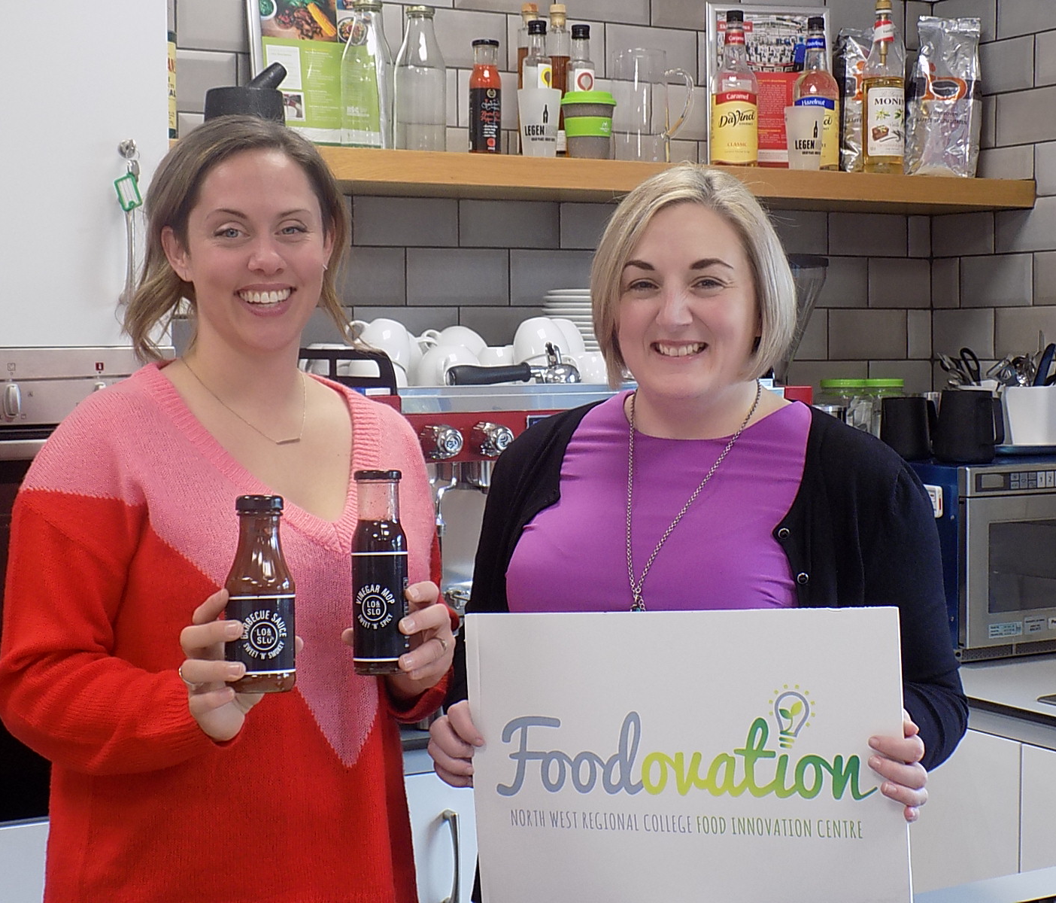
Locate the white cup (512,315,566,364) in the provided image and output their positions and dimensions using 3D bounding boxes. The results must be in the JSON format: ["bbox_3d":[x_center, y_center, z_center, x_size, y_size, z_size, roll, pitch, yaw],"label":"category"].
[{"bbox_3d":[0.019,-0.175,2.855,0.089,0.067,0.104,-9,-9,0],"label":"white cup"}]

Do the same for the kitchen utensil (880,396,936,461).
[{"bbox_3d":[0.692,-0.042,3.244,0.125,0.112,0.089,-1,4,-13],"label":"kitchen utensil"}]

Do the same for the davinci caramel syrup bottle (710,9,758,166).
[{"bbox_3d":[0.368,-0.639,3.213,0.084,0.284,0.084,0,3,7],"label":"davinci caramel syrup bottle"}]

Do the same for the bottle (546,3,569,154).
[{"bbox_3d":[0.054,-0.633,3.143,0.041,0.284,0.041,0,3,1],"label":"bottle"}]

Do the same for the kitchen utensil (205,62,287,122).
[{"bbox_3d":[-0.436,-0.535,2.804,0.128,0.134,0.128,-1,3,-6],"label":"kitchen utensil"}]

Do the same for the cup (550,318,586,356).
[{"bbox_3d":[0.047,-0.180,2.945,0.089,0.067,0.104,-9,-9,0],"label":"cup"}]

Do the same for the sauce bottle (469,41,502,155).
[{"bbox_3d":[-0.070,-0.578,2.984,0.053,0.193,0.053,0,3,0],"label":"sauce bottle"}]

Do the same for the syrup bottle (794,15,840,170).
[{"bbox_3d":[0.527,-0.648,3.306,0.086,0.290,0.086,0,3,9],"label":"syrup bottle"}]

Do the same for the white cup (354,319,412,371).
[{"bbox_3d":[-0.222,-0.161,2.720,0.103,0.063,0.081,16,-16,0],"label":"white cup"}]

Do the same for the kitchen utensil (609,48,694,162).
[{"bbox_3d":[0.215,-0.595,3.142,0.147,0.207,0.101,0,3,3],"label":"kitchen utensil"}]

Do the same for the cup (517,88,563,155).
[{"bbox_3d":[0.021,-0.542,3.025,0.074,0.116,0.074,0,3,0],"label":"cup"}]

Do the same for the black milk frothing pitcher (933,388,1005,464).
[{"bbox_3d":[0.769,-0.042,3.121,0.108,0.121,0.151,-2,4,-29],"label":"black milk frothing pitcher"}]

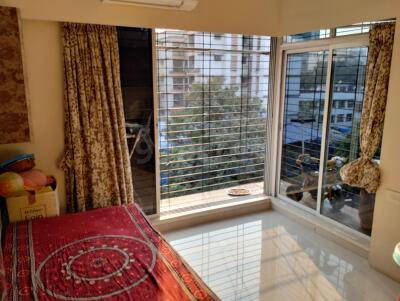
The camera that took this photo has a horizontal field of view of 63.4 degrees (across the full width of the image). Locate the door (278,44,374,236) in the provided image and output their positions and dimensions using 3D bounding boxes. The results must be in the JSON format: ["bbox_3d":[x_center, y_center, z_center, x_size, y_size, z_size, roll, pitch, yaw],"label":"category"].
[{"bbox_3d":[1.322,-0.162,3.390,0.086,1.817,1.412,-6,13,-26],"label":"door"}]

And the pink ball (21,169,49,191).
[{"bbox_3d":[-1.328,0.229,2.605,0.203,0.203,0.203,-6,13,-26],"label":"pink ball"}]

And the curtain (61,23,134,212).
[{"bbox_3d":[-0.925,-0.166,2.963,0.608,1.849,0.133,-6,13,-26],"label":"curtain"}]

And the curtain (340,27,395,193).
[{"bbox_3d":[1.442,-0.336,2.741,0.234,1.396,0.328,-6,13,-26],"label":"curtain"}]

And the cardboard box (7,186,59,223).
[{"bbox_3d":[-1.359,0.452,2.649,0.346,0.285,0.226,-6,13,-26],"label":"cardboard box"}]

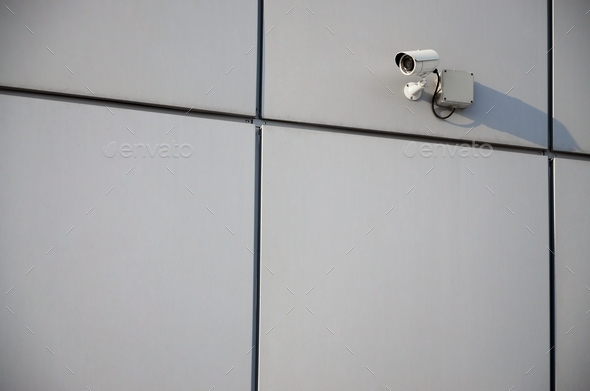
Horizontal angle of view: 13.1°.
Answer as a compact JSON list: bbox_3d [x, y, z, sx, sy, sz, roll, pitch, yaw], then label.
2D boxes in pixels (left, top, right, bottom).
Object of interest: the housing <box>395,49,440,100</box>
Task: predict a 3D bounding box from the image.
[{"bbox_3d":[0.380,-0.398,8.240,0.156,0.151,0.128,3,-11,-41],"label":"housing"}]

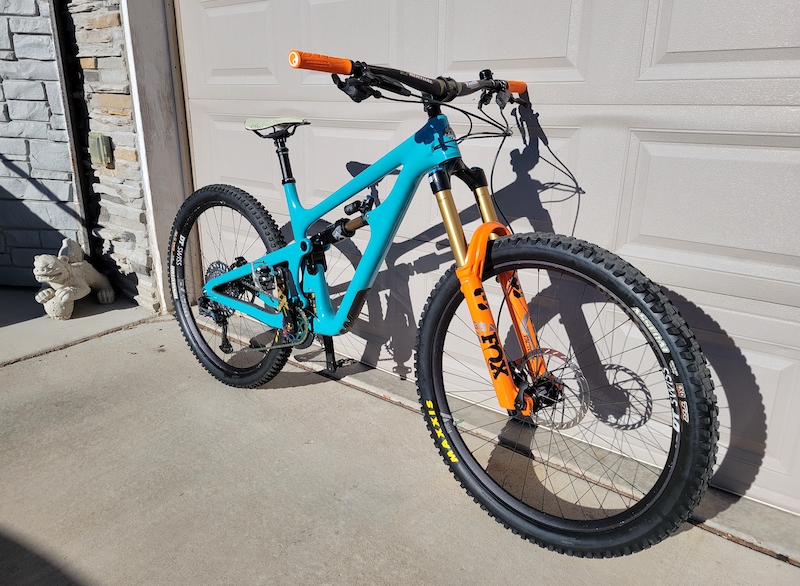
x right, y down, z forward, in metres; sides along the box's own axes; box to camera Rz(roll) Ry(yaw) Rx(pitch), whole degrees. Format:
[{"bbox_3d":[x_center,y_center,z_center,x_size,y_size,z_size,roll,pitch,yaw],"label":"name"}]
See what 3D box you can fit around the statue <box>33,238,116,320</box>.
[{"bbox_3d":[-1.572,-0.073,2.876,0.250,0.356,0.360,3,18,7],"label":"statue"}]

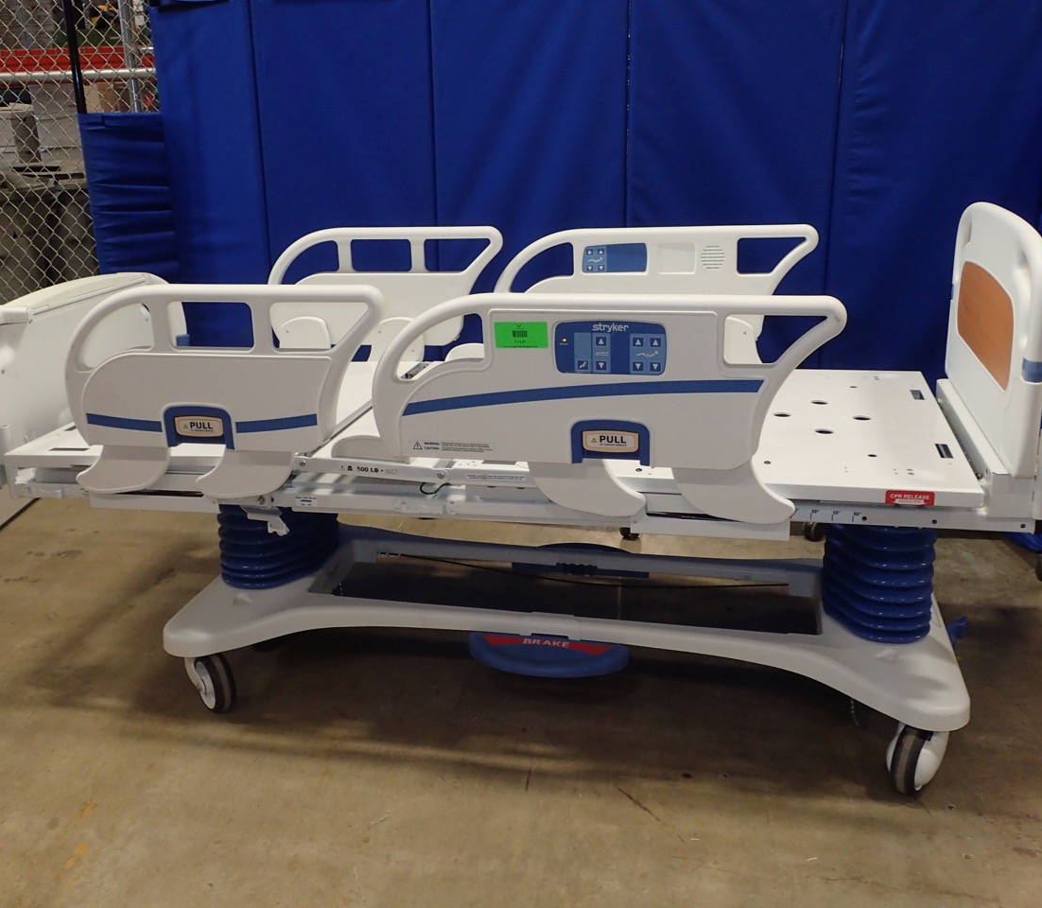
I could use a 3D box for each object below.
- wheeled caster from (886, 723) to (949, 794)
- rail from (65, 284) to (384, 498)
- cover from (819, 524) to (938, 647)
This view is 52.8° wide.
[{"bbox_3d":[0.835,0.631,2.227,0.085,0.166,0.165,11,23,35],"label":"wheeled caster"},{"bbox_3d":[-0.600,-0.123,2.138,0.735,0.450,0.070,2,19,12],"label":"rail"},{"bbox_3d":[0.841,0.198,2.454,0.245,0.320,0.390,2,19,12],"label":"cover"}]

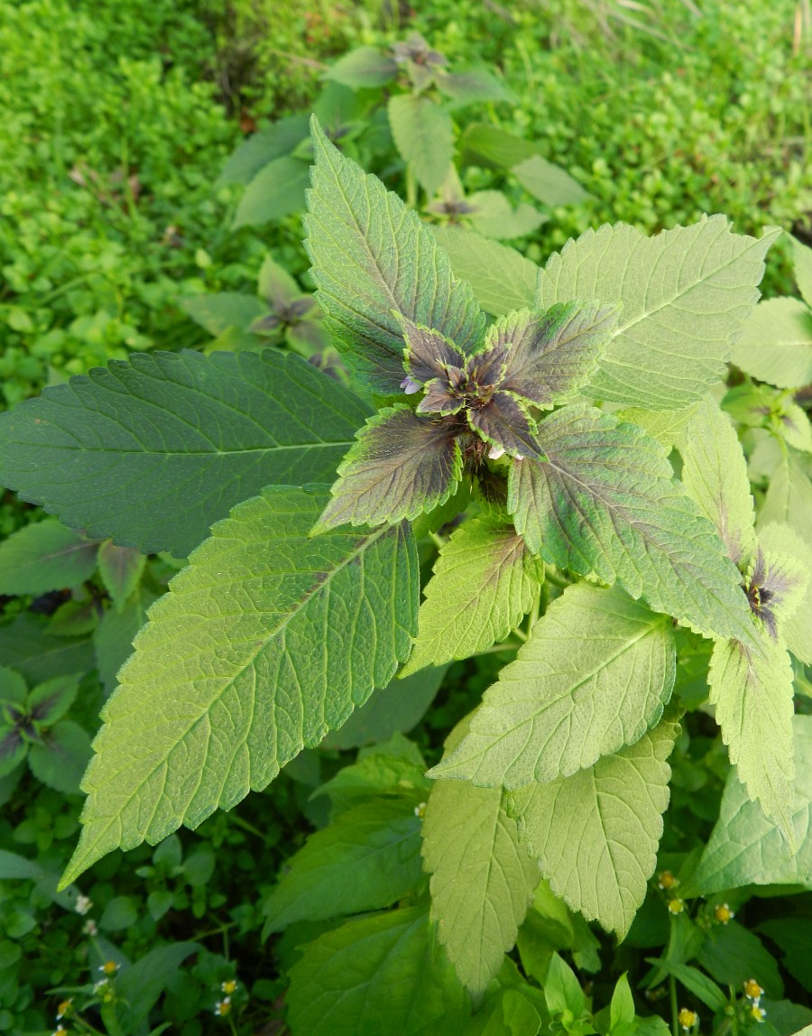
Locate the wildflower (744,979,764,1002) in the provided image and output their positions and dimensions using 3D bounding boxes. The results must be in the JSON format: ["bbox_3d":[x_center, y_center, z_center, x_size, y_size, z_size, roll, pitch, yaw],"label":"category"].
[{"bbox_3d":[0.111,0.151,0.320,0.007,0.005,0.007,-4,53,5],"label":"wildflower"}]

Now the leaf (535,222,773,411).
[{"bbox_3d":[0.079,-0.065,0.301,0.105,0.014,0.062,-33,69,-21],"label":"leaf"}]

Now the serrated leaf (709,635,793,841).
[{"bbox_3d":[0.104,0.063,0.291,0.020,0.010,0.063,-9,65,11],"label":"serrated leaf"}]

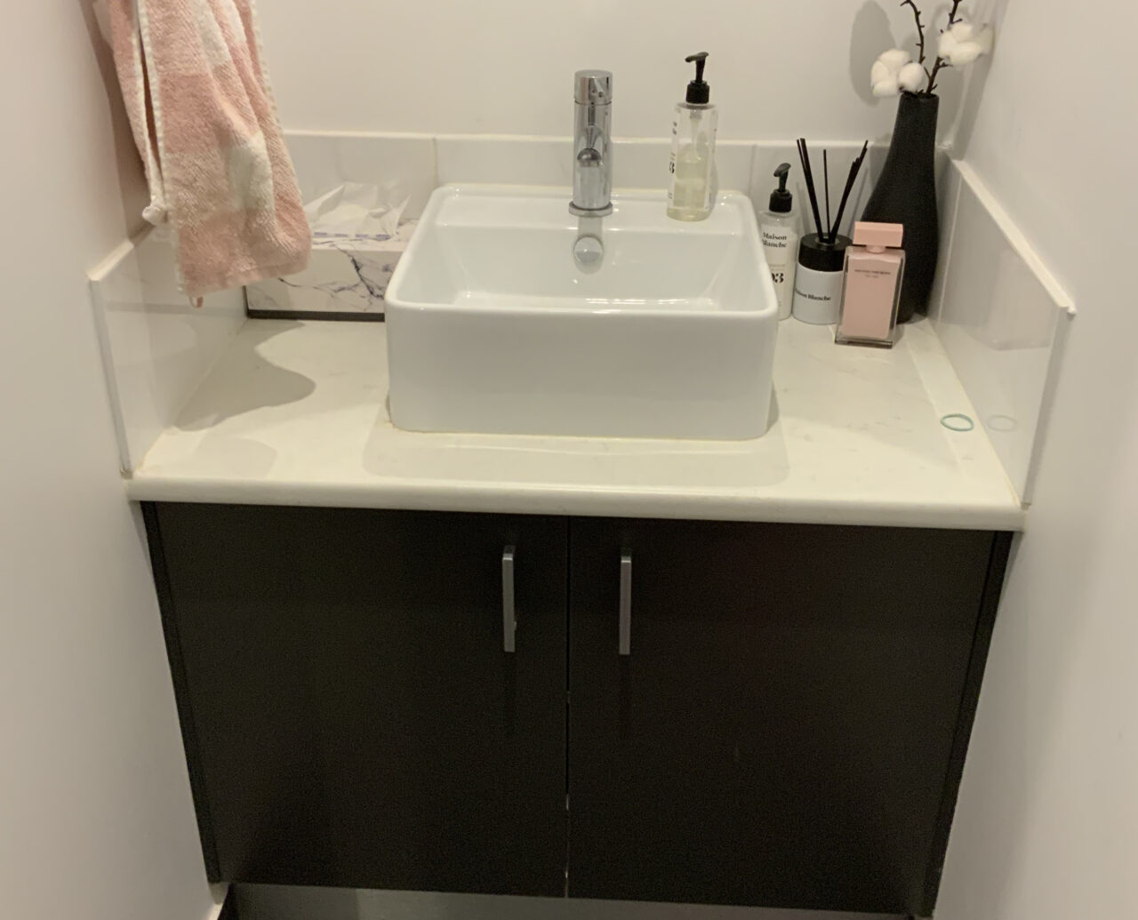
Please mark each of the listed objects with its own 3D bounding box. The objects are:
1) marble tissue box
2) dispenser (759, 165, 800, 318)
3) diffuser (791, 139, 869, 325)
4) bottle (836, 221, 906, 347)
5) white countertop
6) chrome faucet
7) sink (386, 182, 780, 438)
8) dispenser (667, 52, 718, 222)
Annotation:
[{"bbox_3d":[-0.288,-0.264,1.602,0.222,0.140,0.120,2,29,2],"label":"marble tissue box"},{"bbox_3d":[0.258,-0.270,1.574,0.051,0.188,0.053,13,31,21],"label":"dispenser"},{"bbox_3d":[0.314,-0.282,1.560,0.078,0.224,0.072,0,29,0],"label":"diffuser"},{"bbox_3d":[0.358,-0.206,1.510,0.068,0.141,0.034,6,30,10],"label":"bottle"},{"bbox_3d":[0.015,-0.084,1.458,0.868,0.031,0.535,2,29,2],"label":"white countertop"},{"bbox_3d":[0.025,-0.357,1.479,0.053,0.166,0.130,2,29,2],"label":"chrome faucet"},{"bbox_3d":[0.018,-0.182,1.462,0.402,0.139,0.410,2,29,2],"label":"sink"},{"bbox_3d":[0.148,-0.381,1.501,0.052,0.188,0.052,-25,38,-38],"label":"dispenser"}]

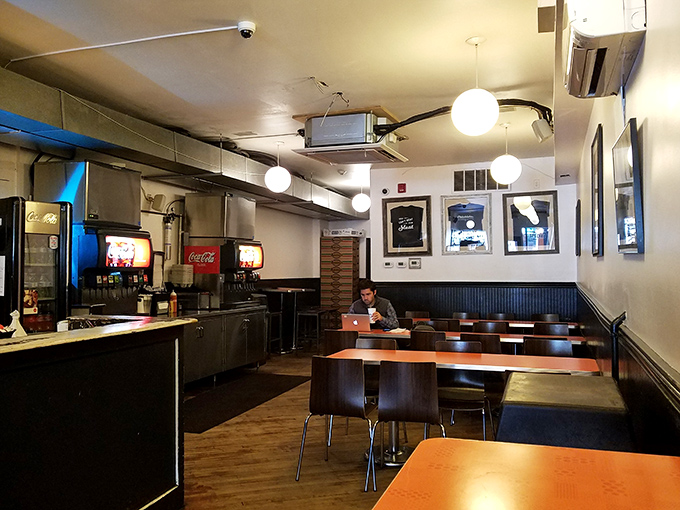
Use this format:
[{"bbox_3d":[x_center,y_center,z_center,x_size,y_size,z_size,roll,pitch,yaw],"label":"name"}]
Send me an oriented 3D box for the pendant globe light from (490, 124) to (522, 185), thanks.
[{"bbox_3d":[1.785,-1.068,5.459,0.315,0.640,0.315,-1,-2,23],"label":"pendant globe light"}]

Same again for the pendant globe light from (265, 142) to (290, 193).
[{"bbox_3d":[-0.725,-1.045,6.098,0.320,0.590,0.320,0,-2,0],"label":"pendant globe light"}]

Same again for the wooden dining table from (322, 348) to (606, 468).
[{"bbox_3d":[0.878,1.162,3.784,1.870,0.765,0.550,-1,-3,23],"label":"wooden dining table"}]

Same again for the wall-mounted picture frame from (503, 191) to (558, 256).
[{"bbox_3d":[2.583,-0.434,6.945,0.700,0.845,0.040,-1,-2,24],"label":"wall-mounted picture frame"}]

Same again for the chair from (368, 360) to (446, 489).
[{"bbox_3d":[0.501,1.090,3.376,0.510,0.820,0.500,-1,-2,23],"label":"chair"}]

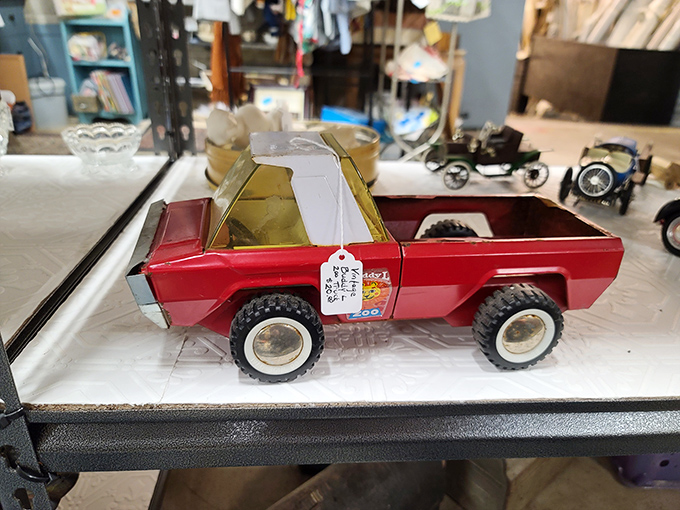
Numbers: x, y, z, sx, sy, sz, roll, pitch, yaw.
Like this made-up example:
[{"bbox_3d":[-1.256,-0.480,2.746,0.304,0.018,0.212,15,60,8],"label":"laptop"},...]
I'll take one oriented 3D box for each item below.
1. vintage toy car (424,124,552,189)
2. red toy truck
[{"bbox_3d":[0.237,-0.162,0.782,0.189,0.094,0.095,-2,25,-12],"label":"vintage toy car"},{"bbox_3d":[0.025,-0.012,0.369,0.328,0.144,0.141,-1,25,-10],"label":"red toy truck"}]

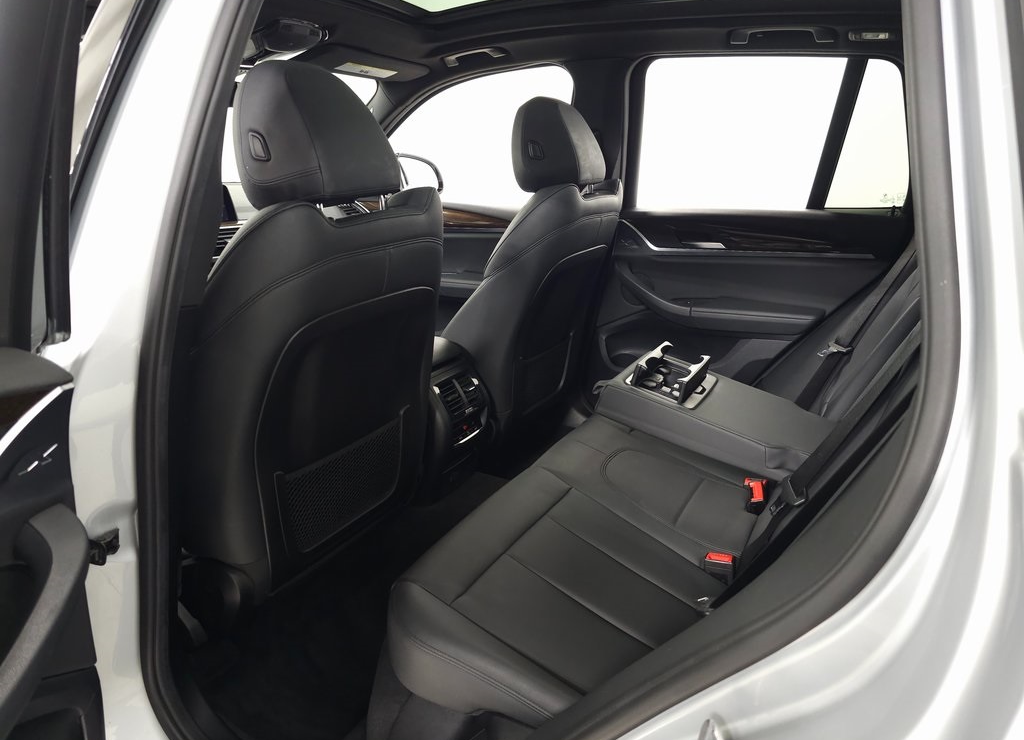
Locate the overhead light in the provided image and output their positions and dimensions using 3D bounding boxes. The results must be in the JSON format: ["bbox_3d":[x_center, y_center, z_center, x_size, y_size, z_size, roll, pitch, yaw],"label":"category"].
[{"bbox_3d":[0.749,-0.690,1.406,0.095,0.028,0.025,9,20,28],"label":"overhead light"}]

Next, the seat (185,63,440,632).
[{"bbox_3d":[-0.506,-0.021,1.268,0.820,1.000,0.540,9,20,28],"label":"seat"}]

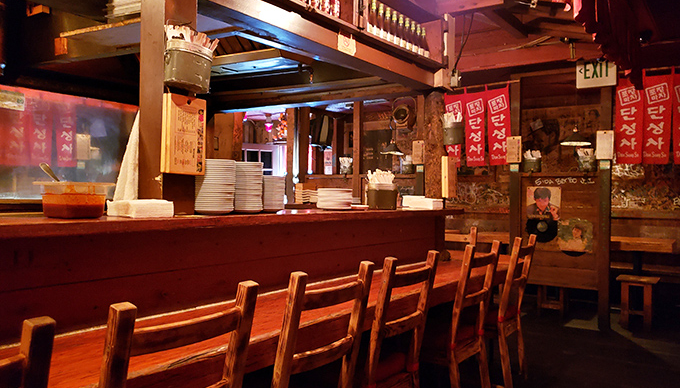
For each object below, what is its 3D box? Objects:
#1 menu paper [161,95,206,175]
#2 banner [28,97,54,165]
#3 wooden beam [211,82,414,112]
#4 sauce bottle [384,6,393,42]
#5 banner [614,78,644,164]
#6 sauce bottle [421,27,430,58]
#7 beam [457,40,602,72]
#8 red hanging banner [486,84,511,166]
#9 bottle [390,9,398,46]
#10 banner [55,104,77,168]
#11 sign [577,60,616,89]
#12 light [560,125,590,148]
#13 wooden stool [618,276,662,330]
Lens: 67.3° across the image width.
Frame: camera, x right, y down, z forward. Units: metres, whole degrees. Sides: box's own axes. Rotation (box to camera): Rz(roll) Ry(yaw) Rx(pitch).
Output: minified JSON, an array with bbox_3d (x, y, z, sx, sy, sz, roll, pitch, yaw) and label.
[{"bbox_3d":[-0.566,-0.211,1.866,0.045,0.280,0.155,1,0,38],"label":"menu paper"},{"bbox_3d":[-3.026,-0.630,5.147,0.020,0.730,0.220,1,0,38],"label":"banner"},{"bbox_3d":[-0.351,-0.769,4.272,2.150,0.100,0.160,0,0,35],"label":"wooden beam"},{"bbox_3d":[0.327,-1.127,3.413,0.078,0.228,0.078,1,0,0],"label":"sauce bottle"},{"bbox_3d":[2.570,-0.647,4.526,0.210,0.770,0.020,0,0,30],"label":"banner"},{"bbox_3d":[0.631,-1.124,3.814,0.078,0.228,0.078,1,0,0],"label":"sauce bottle"},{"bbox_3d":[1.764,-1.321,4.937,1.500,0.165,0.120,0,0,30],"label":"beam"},{"bbox_3d":[1.608,-0.712,5.156,0.245,0.835,0.020,0,0,37],"label":"red hanging banner"},{"bbox_3d":[0.378,-1.124,3.481,0.078,0.228,0.078,1,0,0],"label":"bottle"},{"bbox_3d":[-2.866,-0.639,5.352,0.020,0.730,0.215,1,0,38],"label":"banner"},{"bbox_3d":[2.226,-1.031,4.423,0.320,0.235,0.060,1,0,38],"label":"sign"},{"bbox_3d":[2.425,-0.596,5.243,0.290,0.200,0.290,0,0,30],"label":"light"},{"bbox_3d":[2.717,0.989,4.639,0.310,0.445,0.290,0,0,37],"label":"wooden stool"}]

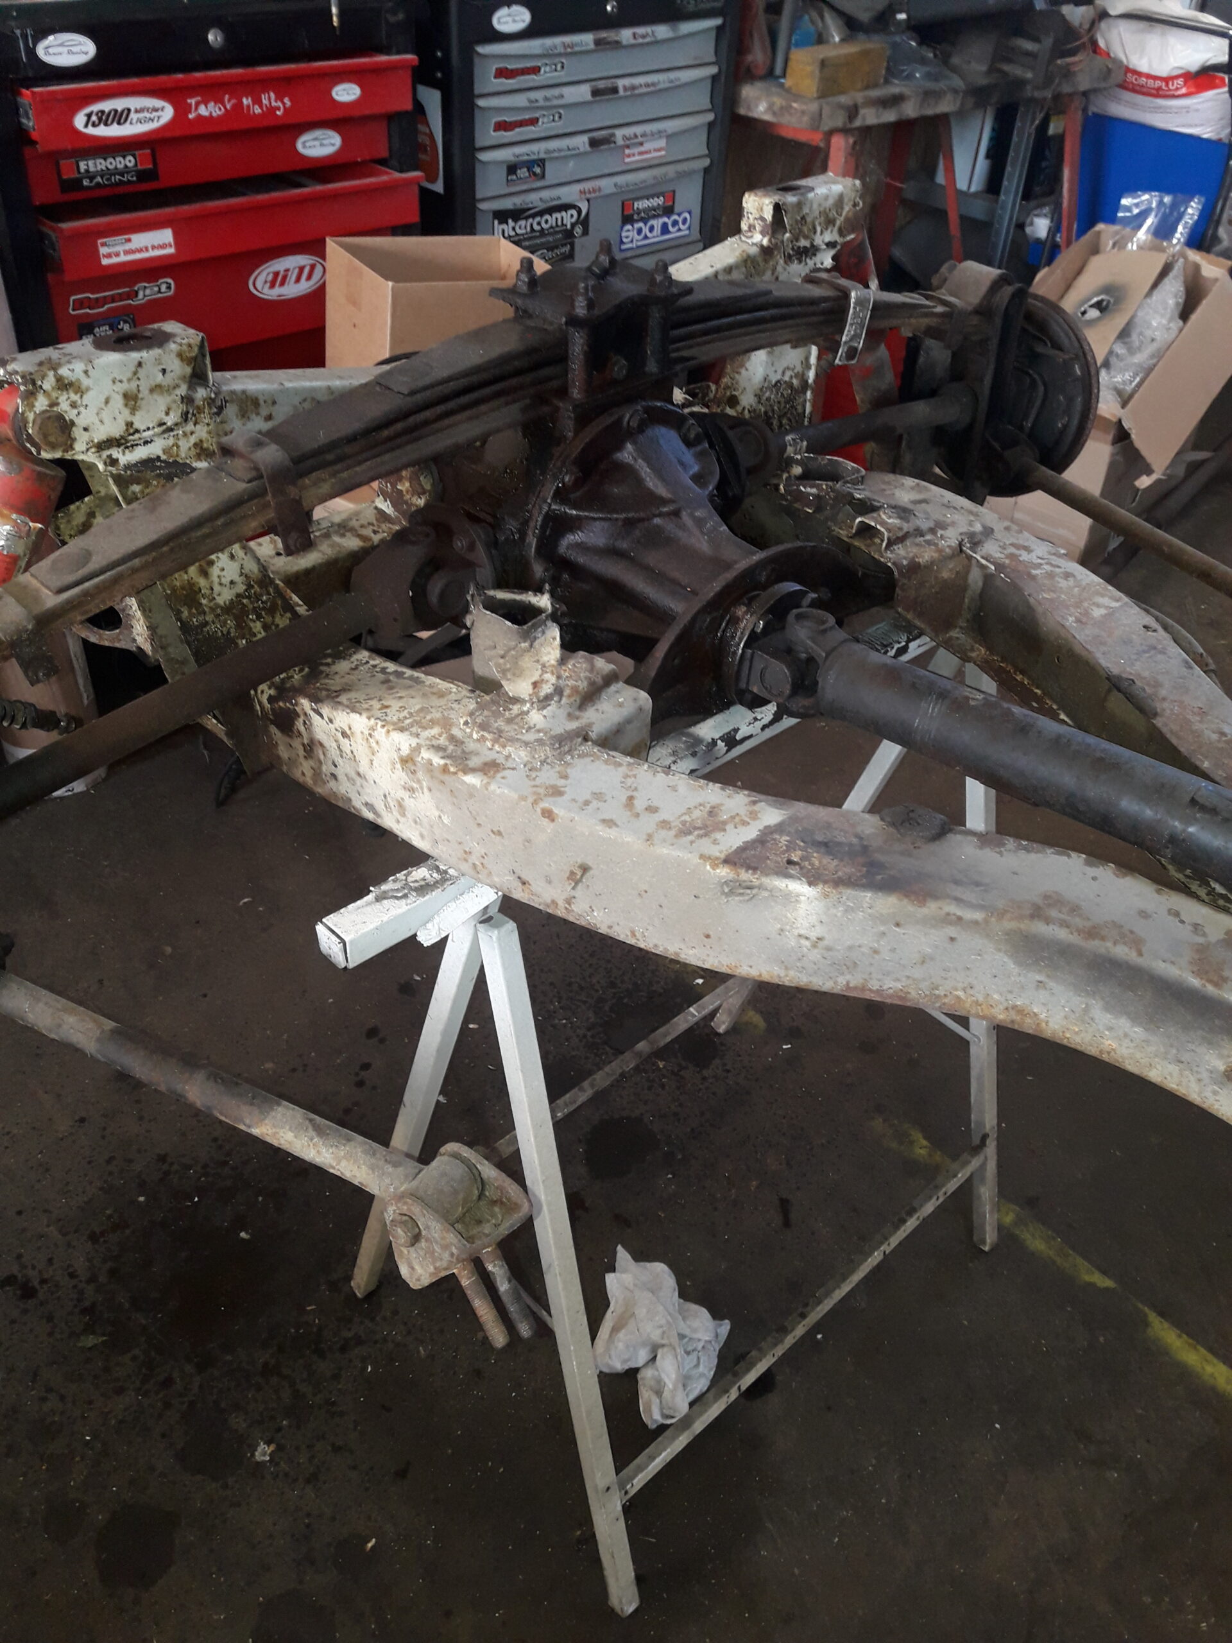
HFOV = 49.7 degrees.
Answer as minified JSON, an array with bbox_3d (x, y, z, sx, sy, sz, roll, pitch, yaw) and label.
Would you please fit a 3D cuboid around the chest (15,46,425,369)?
[{"bbox_3d":[-0.706,-0.797,2.227,0.670,1.000,0.540,-27,49,-33],"label":"chest"}]

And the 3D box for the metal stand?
[{"bbox_3d":[0.107,0.204,1.298,0.851,0.822,0.459,-29,50,-34],"label":"metal stand"}]

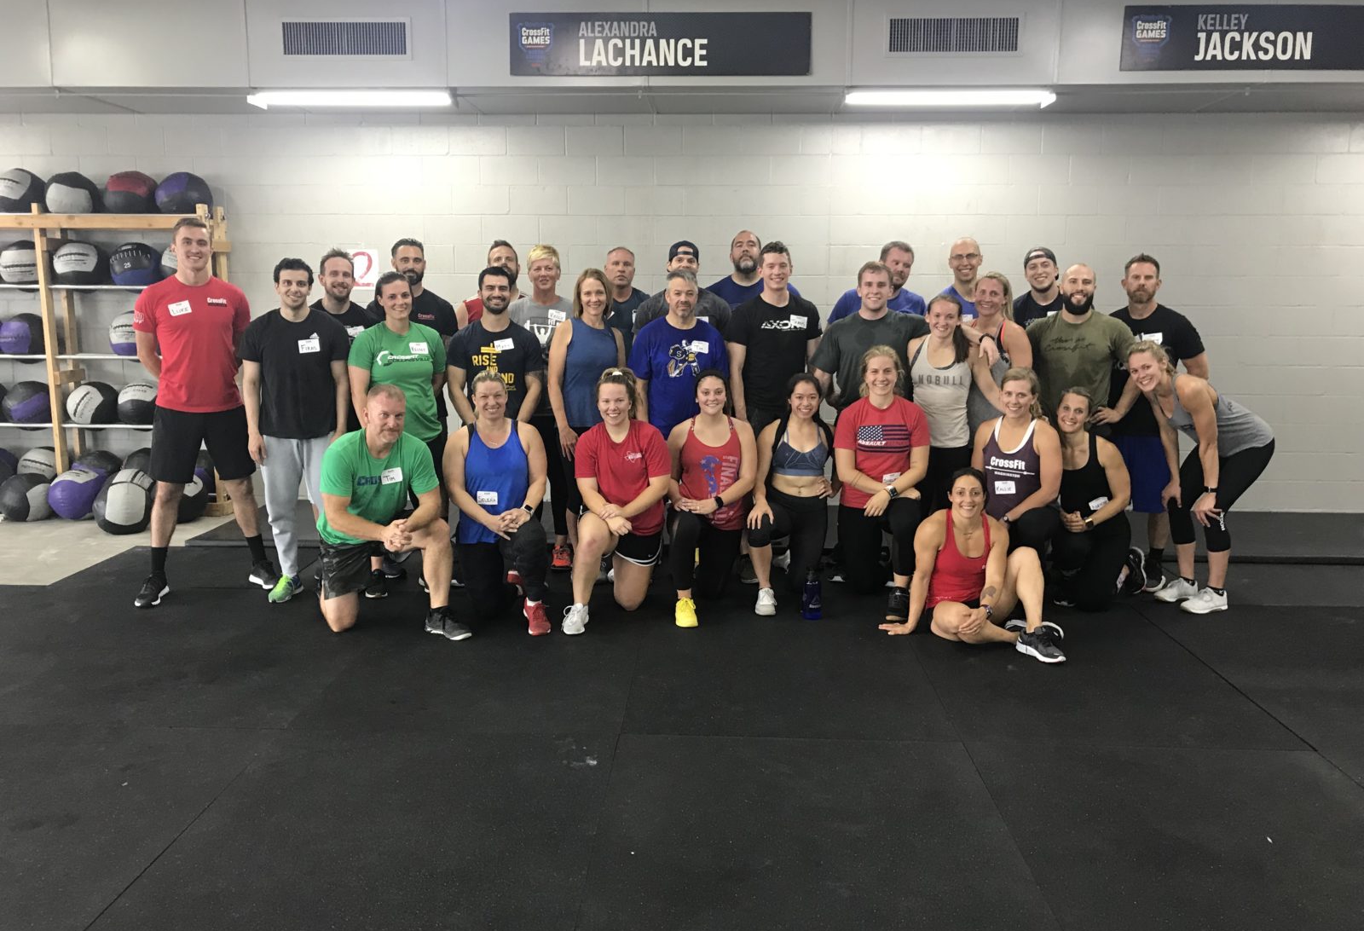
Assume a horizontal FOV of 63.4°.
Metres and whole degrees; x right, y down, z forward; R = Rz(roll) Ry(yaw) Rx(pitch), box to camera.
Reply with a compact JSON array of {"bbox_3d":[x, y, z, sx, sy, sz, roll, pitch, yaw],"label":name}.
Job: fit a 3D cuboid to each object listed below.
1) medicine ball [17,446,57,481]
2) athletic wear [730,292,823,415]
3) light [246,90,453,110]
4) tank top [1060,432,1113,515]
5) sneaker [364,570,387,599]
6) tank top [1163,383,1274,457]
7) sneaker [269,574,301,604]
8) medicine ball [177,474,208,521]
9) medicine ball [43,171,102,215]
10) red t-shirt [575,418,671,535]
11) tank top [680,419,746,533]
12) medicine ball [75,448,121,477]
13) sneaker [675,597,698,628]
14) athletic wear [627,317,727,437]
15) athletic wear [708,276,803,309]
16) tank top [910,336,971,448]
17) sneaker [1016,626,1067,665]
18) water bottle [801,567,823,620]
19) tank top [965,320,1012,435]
[{"bbox_3d":[-4.520,0.051,7.838,0.350,0.350,0.350,0,9,0],"label":"medicine ball"},{"bbox_3d":[0.498,-0.589,5.888,0.480,0.650,0.280,0,9,-4],"label":"athletic wear"},{"bbox_3d":[-1.994,-2.240,6.738,1.220,0.095,0.300,1,10,2],"label":"light"},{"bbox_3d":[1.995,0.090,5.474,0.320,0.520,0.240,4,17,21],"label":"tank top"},{"bbox_3d":[-1.615,0.616,5.827,0.097,0.110,0.260,-2,9,-15],"label":"sneaker"},{"bbox_3d":[2.624,-0.214,5.418,0.550,0.270,0.340,35,1,-15],"label":"tank top"},{"bbox_3d":[-2.024,0.613,5.648,0.102,0.115,0.280,3,10,14],"label":"sneaker"},{"bbox_3d":[-3.400,0.221,7.484,0.350,0.350,0.350,0,9,0],"label":"medicine ball"},{"bbox_3d":[-4.140,-1.816,7.506,0.350,0.350,0.350,0,10,0],"label":"medicine ball"},{"bbox_3d":[-0.287,0.054,5.346,0.450,0.540,0.290,1,17,7],"label":"red t-shirt"},{"bbox_3d":[0.150,0.040,5.456,0.330,0.560,0.250,0,9,-3],"label":"tank top"},{"bbox_3d":[-4.119,0.073,7.793,0.350,0.350,0.350,0,10,0],"label":"medicine ball"},{"bbox_3d":[0.021,0.687,5.342,0.102,0.108,0.270,0,9,-2],"label":"sneaker"},{"bbox_3d":[-0.020,-0.475,5.958,0.540,0.640,0.300,0,9,-1],"label":"athletic wear"},{"bbox_3d":[0.408,-0.793,6.648,0.660,0.700,0.330,1,9,2],"label":"athletic wear"},{"bbox_3d":[1.373,-0.385,5.858,0.315,0.564,0.240,3,10,16],"label":"tank top"},{"bbox_3d":[1.584,0.785,4.861,0.095,0.110,0.250,-8,13,-43],"label":"sneaker"},{"bbox_3d":[0.633,0.609,5.333,0.086,0.245,0.086,1,10,2],"label":"water bottle"},{"bbox_3d":[1.649,-0.449,6.000,0.330,0.650,0.260,2,10,14],"label":"tank top"}]

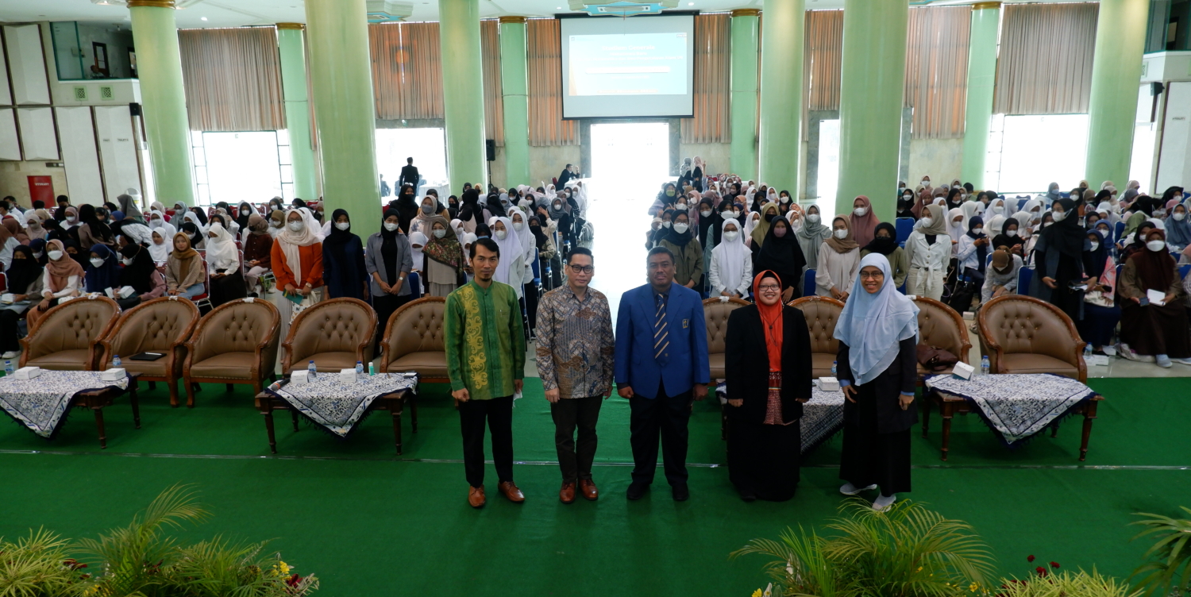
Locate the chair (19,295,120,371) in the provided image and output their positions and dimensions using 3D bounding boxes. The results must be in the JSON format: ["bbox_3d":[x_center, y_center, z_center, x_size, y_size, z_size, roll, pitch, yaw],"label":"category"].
[{"bbox_3d":[-4.951,0.493,7.033,0.770,0.900,0.710,0,11,5],"label":"chair"}]

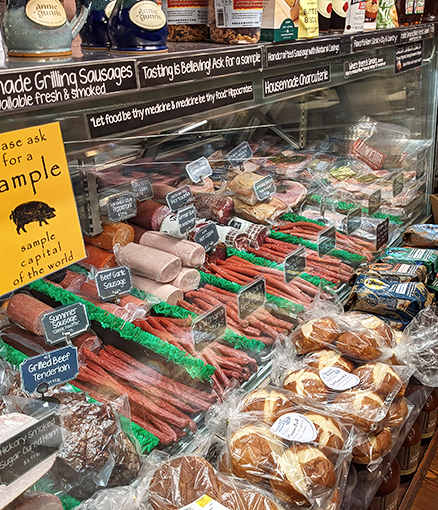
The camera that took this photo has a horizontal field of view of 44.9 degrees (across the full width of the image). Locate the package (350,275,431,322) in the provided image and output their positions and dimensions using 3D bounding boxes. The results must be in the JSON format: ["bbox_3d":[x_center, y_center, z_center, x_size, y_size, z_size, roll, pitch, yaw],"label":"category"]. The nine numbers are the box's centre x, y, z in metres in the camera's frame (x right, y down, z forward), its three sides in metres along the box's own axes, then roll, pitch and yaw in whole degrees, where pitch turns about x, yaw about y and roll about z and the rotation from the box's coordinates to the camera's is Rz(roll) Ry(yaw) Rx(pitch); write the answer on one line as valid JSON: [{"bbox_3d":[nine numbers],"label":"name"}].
[{"bbox_3d":[0.387,0.098,1.196,0.162,0.057,0.075,10,27,24],"label":"package"}]

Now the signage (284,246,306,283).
[{"bbox_3d":[0.202,0.028,1.400,0.006,0.074,0.099,14,28,38],"label":"signage"}]

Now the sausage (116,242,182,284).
[{"bbox_3d":[-0.175,0.013,1.273,0.155,0.057,0.057,16,30,32],"label":"sausage"}]

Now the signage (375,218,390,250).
[{"bbox_3d":[0.471,-0.059,1.520,0.006,0.077,0.100,10,26,34],"label":"signage"}]

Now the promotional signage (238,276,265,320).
[{"bbox_3d":[0.079,0.105,1.250,0.006,0.074,0.098,16,29,39],"label":"promotional signage"}]

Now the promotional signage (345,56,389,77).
[{"bbox_3d":[0.382,-0.486,1.359,0.004,0.034,0.265,11,27,36],"label":"promotional signage"}]

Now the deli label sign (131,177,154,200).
[{"bbox_3d":[-0.209,-0.181,1.468,0.005,0.056,0.089,-11,9,27],"label":"deli label sign"}]

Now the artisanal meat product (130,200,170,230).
[{"bbox_3d":[-0.241,-0.131,1.541,0.180,0.062,0.062,16,30,32],"label":"artisanal meat product"}]

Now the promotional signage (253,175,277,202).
[{"bbox_3d":[0.144,-0.209,1.646,0.089,0.056,0.005,-33,21,-36],"label":"promotional signage"}]

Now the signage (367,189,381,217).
[{"bbox_3d":[0.547,-0.185,1.860,0.006,0.076,0.102,11,25,35],"label":"signage"}]

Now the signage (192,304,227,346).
[{"bbox_3d":[-0.019,0.152,1.120,0.006,0.077,0.104,14,29,38],"label":"signage"}]

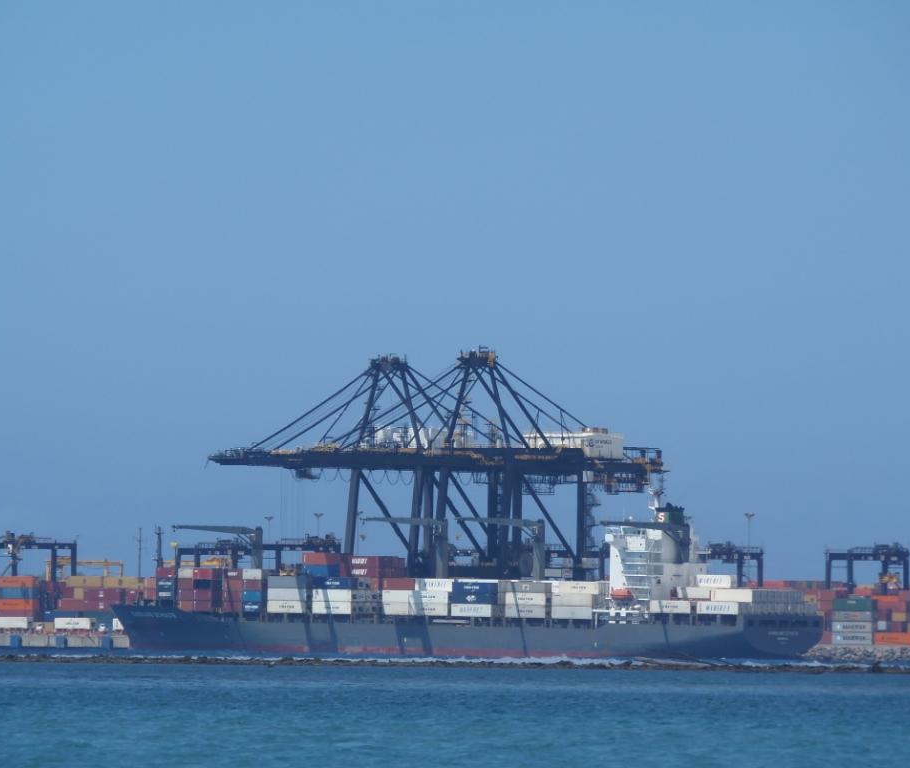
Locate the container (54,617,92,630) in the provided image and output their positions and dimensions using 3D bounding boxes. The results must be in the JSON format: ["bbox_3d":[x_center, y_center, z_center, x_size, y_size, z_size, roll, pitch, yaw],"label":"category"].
[{"bbox_3d":[-97.130,61.190,2902.750,12.190,2.900,2.440,0,-1,38],"label":"container"}]

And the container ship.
[{"bbox_3d":[-3.190,45.740,2702.520,206.600,40.000,29.800,0,-1,39],"label":"container ship"}]

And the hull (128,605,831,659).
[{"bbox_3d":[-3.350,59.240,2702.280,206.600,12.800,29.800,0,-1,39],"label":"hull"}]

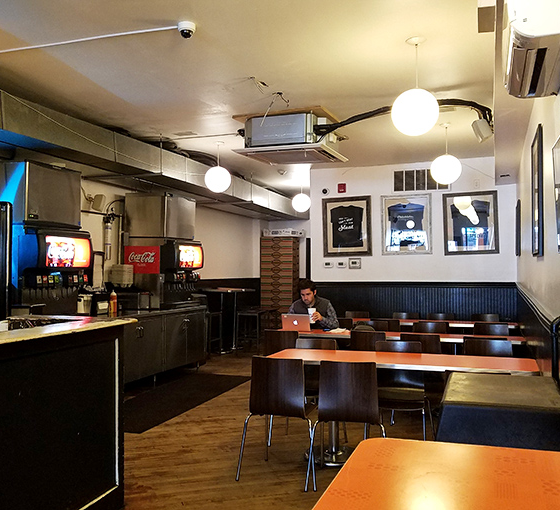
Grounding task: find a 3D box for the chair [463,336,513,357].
[{"bbox_3d":[1.649,1.132,4.018,0.480,0.835,0.520,-1,-3,23],"label":"chair"}]

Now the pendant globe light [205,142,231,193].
[{"bbox_3d":[-0.725,-1.045,6.098,0.320,0.590,0.320,0,-2,0],"label":"pendant globe light"}]

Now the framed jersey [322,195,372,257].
[{"bbox_3d":[1.068,-0.444,8.128,0.800,0.935,0.040,-1,-3,23],"label":"framed jersey"}]

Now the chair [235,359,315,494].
[{"bbox_3d":[0.036,1.108,3.591,0.530,0.840,0.500,-1,-2,19],"label":"chair"}]

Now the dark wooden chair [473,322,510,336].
[{"bbox_3d":[2.085,1.122,5.018,0.510,0.820,0.500,-1,-2,23],"label":"dark wooden chair"}]

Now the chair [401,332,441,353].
[{"bbox_3d":[1.315,1.120,4.662,0.510,0.820,0.500,-1,-2,23],"label":"chair"}]

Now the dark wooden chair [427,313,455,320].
[{"bbox_3d":[2.008,1.163,6.391,0.510,0.820,0.500,-1,-2,23],"label":"dark wooden chair"}]

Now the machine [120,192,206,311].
[{"bbox_3d":[-1.708,-0.037,7.667,0.880,1.660,0.770,-1,-2,24],"label":"machine"}]

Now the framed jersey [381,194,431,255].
[{"bbox_3d":[1.846,-0.445,7.459,0.710,0.875,0.035,-1,-2,23],"label":"framed jersey"}]

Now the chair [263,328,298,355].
[{"bbox_3d":[0.110,1.163,5.165,0.520,0.840,0.500,-1,-2,26],"label":"chair"}]

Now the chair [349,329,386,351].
[{"bbox_3d":[0.905,1.131,4.920,0.510,0.820,0.500,-1,-2,23],"label":"chair"}]

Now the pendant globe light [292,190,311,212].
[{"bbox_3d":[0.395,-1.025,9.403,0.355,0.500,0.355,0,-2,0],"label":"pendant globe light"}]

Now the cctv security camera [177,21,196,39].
[{"bbox_3d":[-0.576,-1.400,3.178,0.110,0.085,0.110,0,-2,0],"label":"cctv security camera"}]

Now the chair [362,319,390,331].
[{"bbox_3d":[0.965,1.147,5.484,0.510,0.820,0.500,-1,-2,23],"label":"chair"}]

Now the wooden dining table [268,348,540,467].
[{"bbox_3d":[0.878,1.162,3.784,1.870,0.765,0.550,-1,-3,23],"label":"wooden dining table"}]

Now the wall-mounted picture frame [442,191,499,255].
[{"bbox_3d":[2.583,-0.434,6.945,0.700,0.845,0.040,-1,-2,24],"label":"wall-mounted picture frame"}]

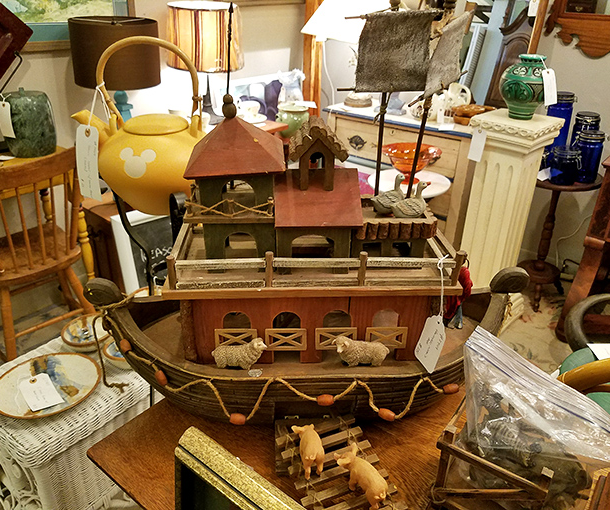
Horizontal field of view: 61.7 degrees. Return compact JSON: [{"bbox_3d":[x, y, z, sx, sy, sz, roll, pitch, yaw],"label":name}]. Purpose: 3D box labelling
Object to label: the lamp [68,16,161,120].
[{"bbox_3d":[-0.773,-0.664,2.163,0.345,0.600,0.345,2,28,0],"label":"lamp"}]

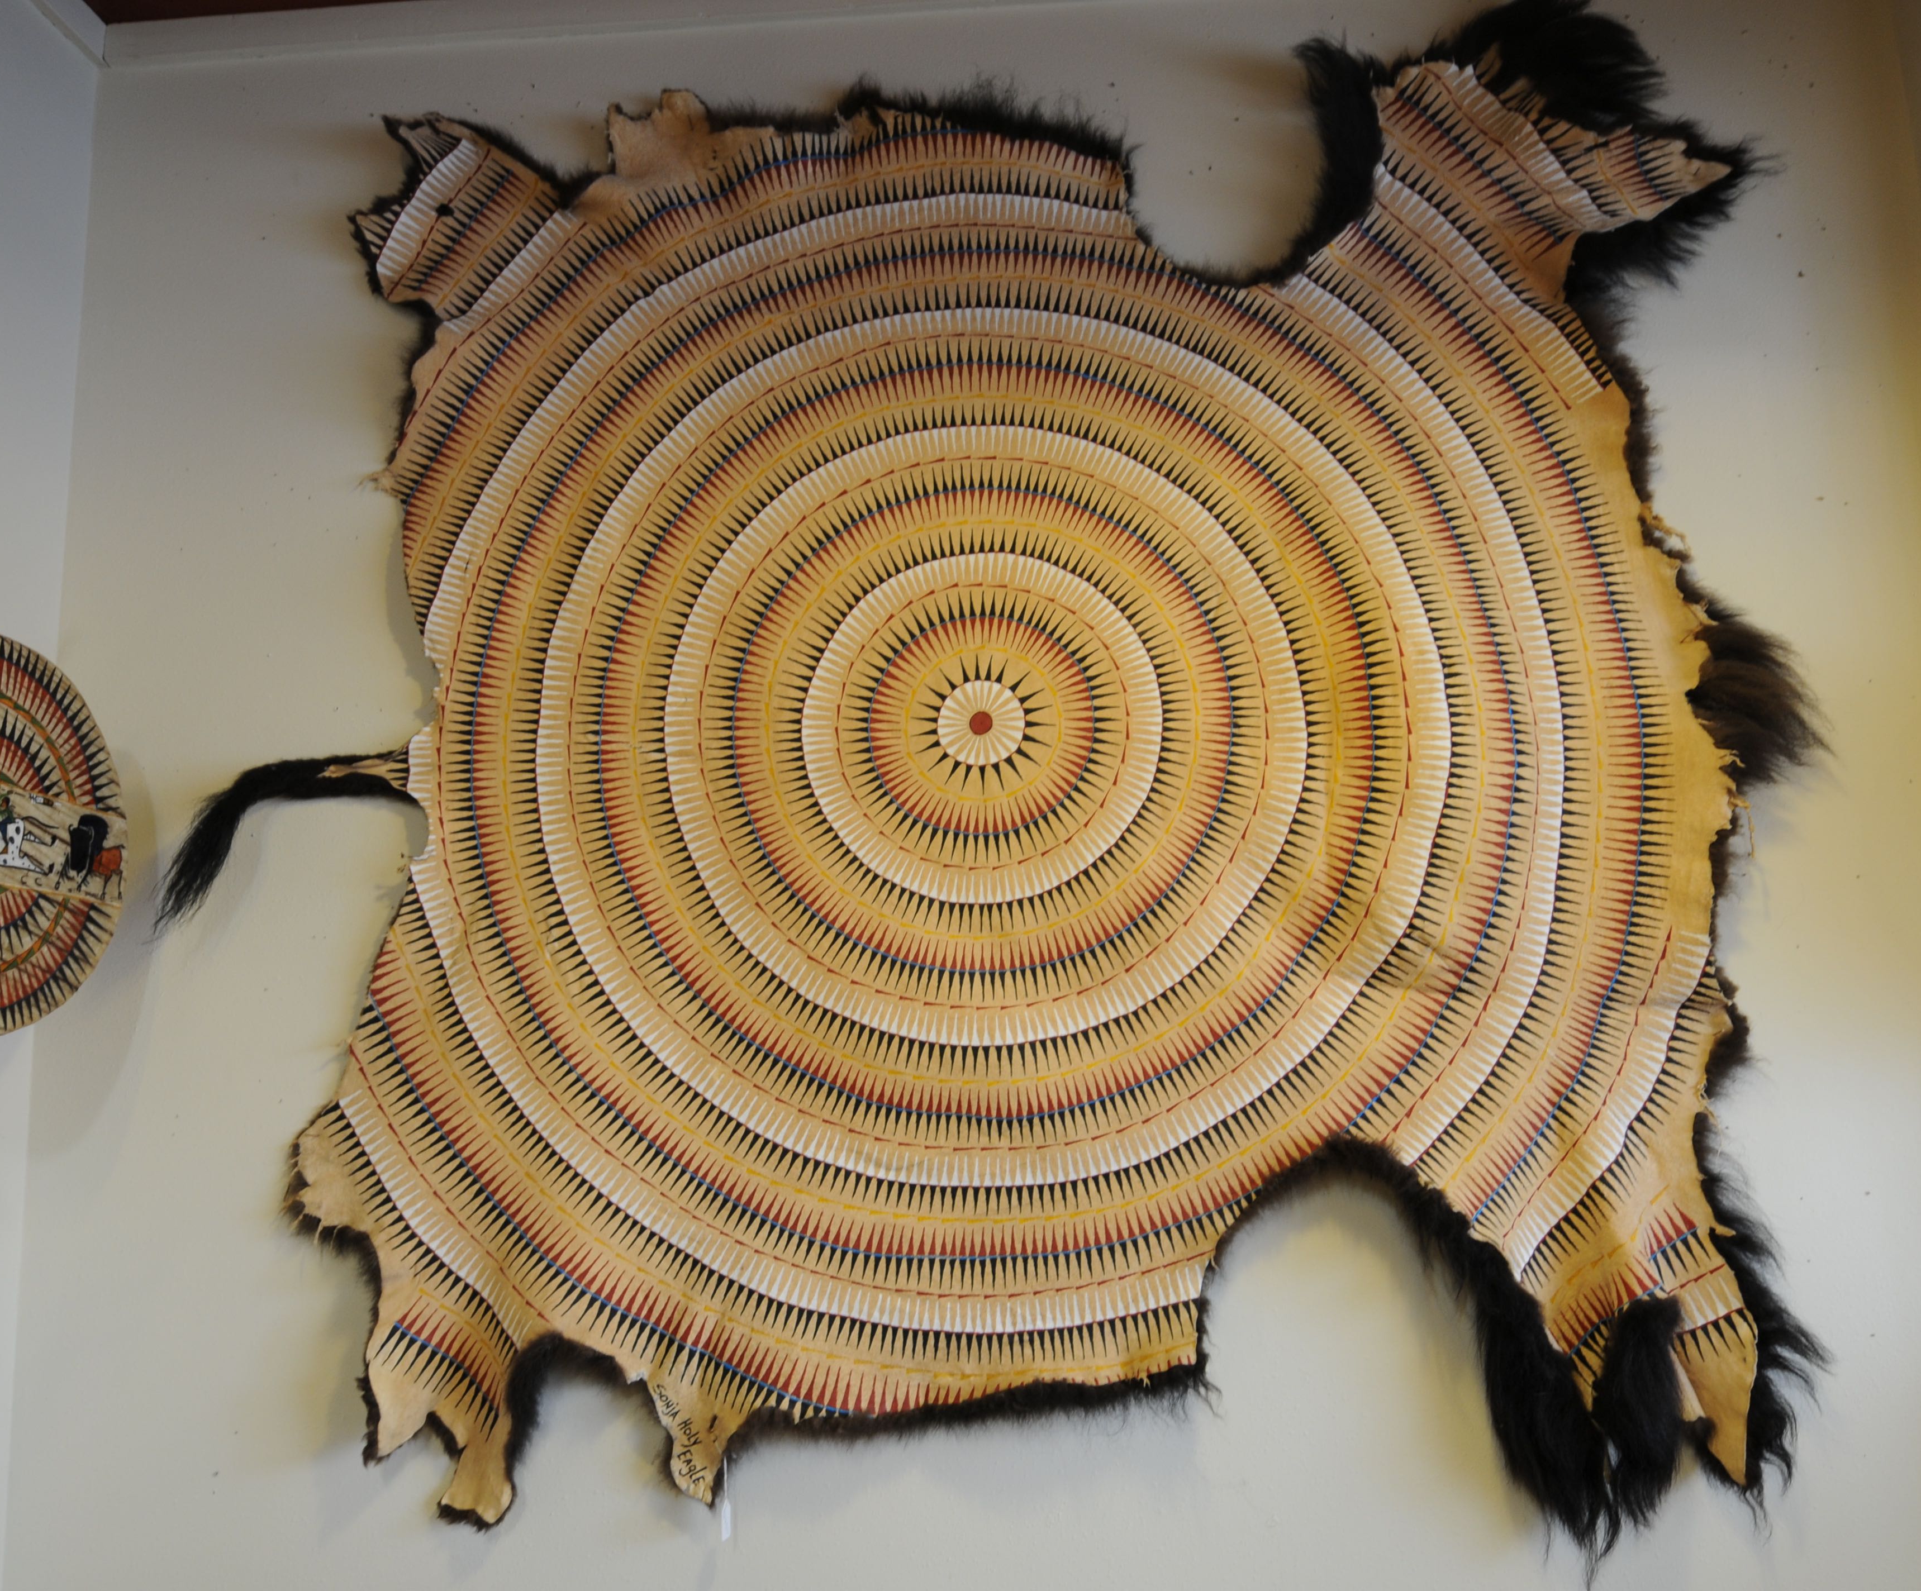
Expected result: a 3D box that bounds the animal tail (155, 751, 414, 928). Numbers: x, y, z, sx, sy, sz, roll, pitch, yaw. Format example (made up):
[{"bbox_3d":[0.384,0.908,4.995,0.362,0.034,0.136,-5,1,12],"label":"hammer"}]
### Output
[{"bbox_3d":[-1.006,0.062,2.083,0.389,0.249,0.055,-2,-9,2],"label":"animal tail"}]

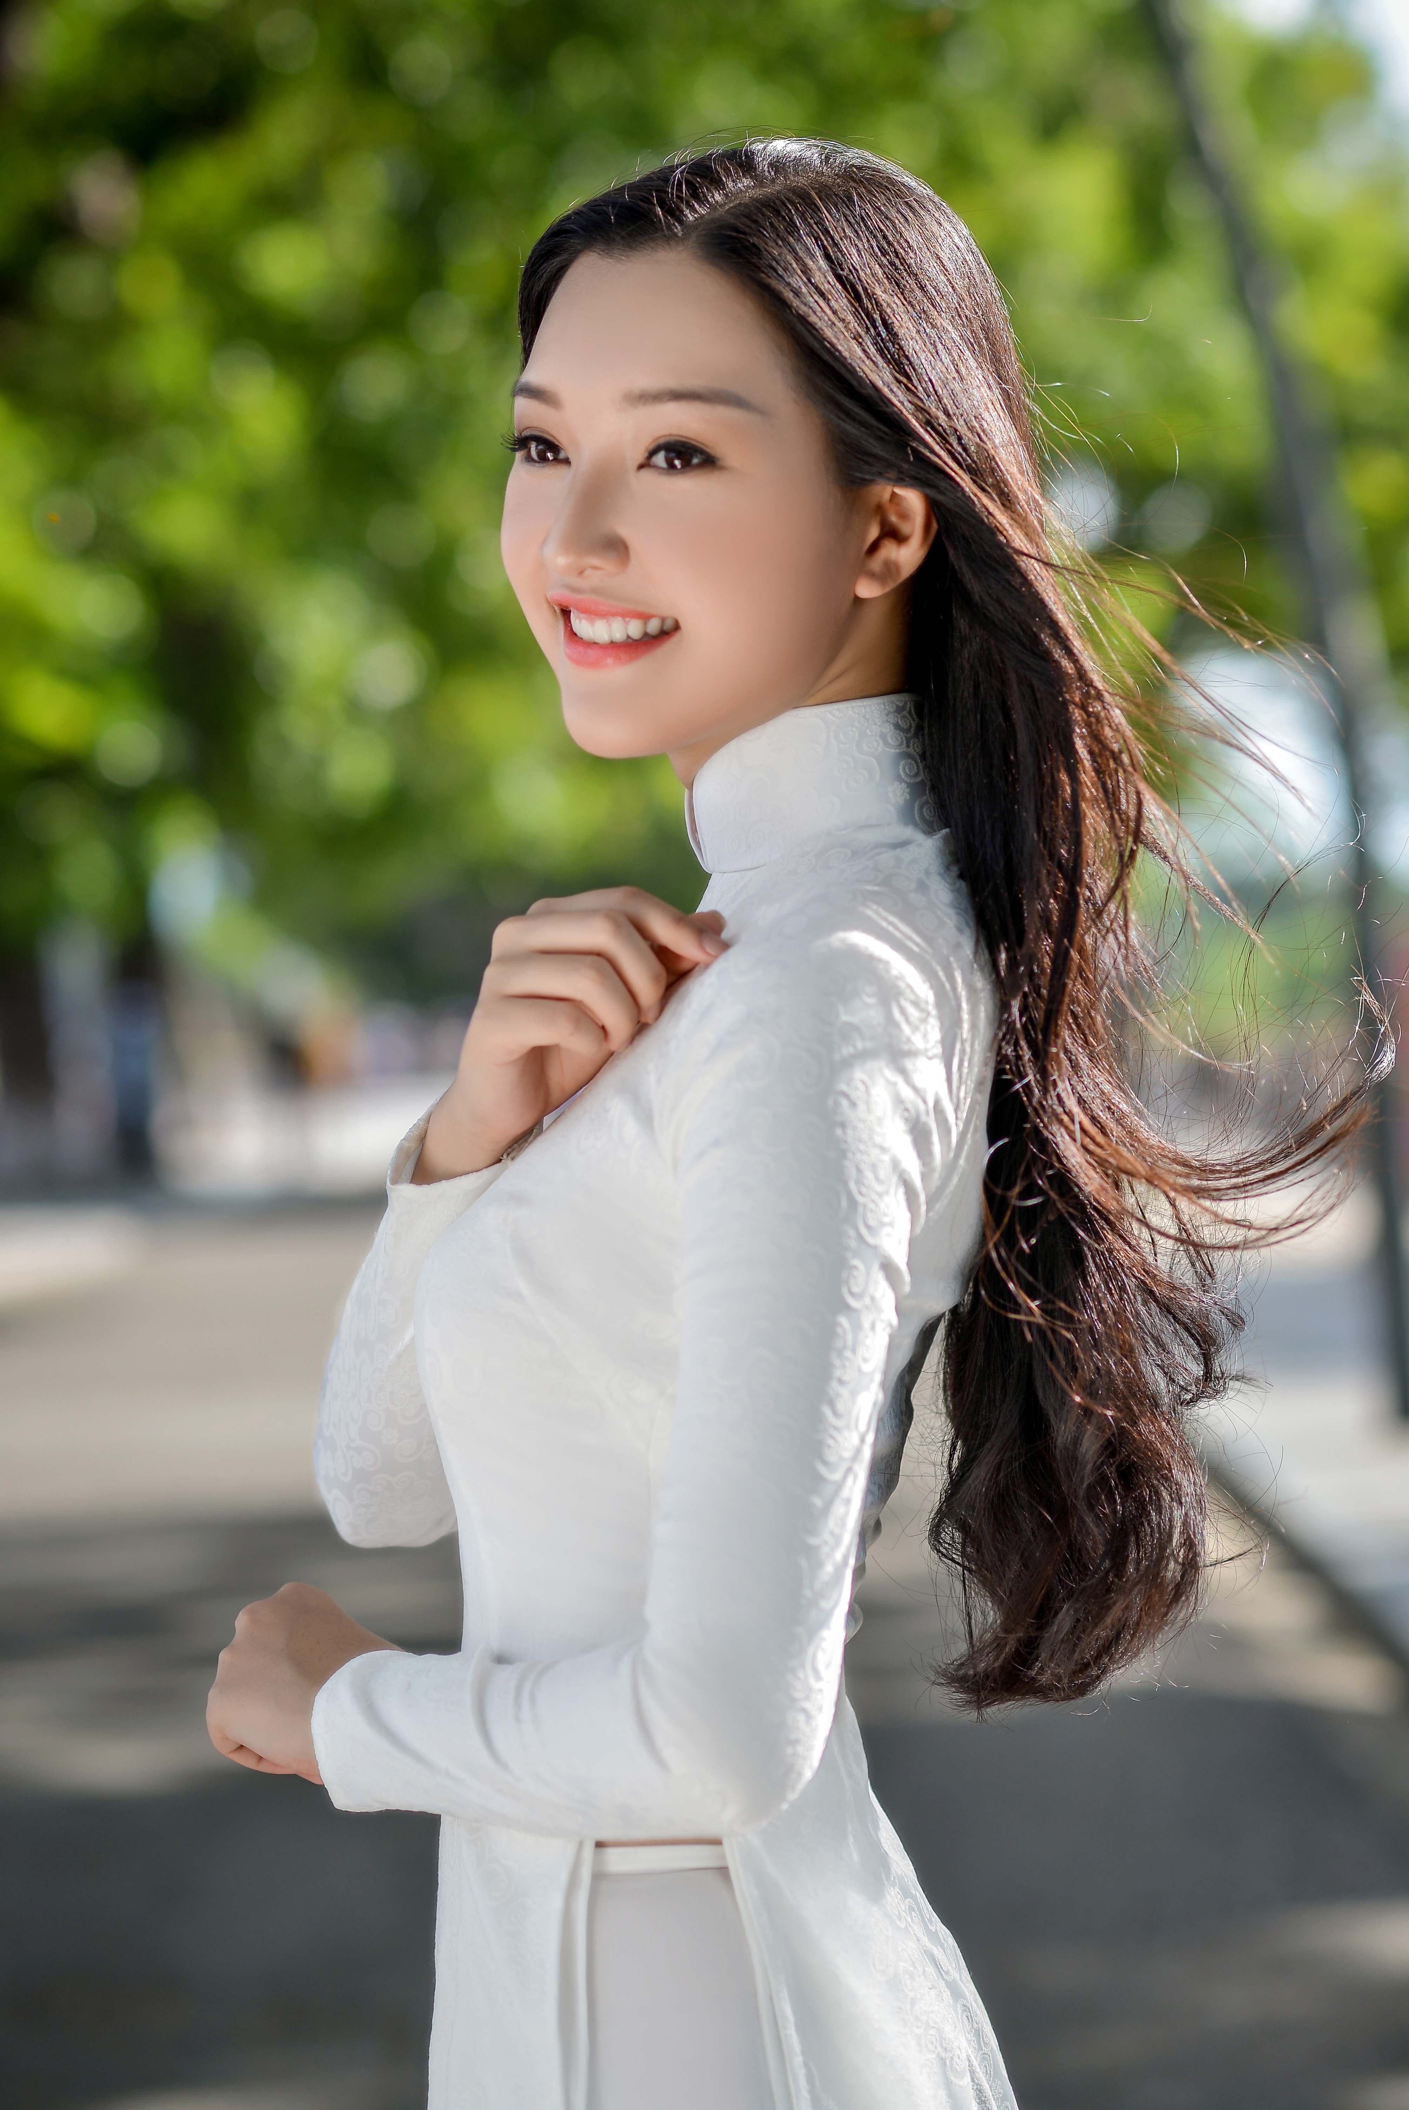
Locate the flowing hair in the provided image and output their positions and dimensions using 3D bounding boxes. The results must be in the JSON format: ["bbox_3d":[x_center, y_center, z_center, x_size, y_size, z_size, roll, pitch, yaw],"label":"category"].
[{"bbox_3d":[0.087,-0.050,1.860,0.290,0.585,0.210,0,0,-37],"label":"flowing hair"}]

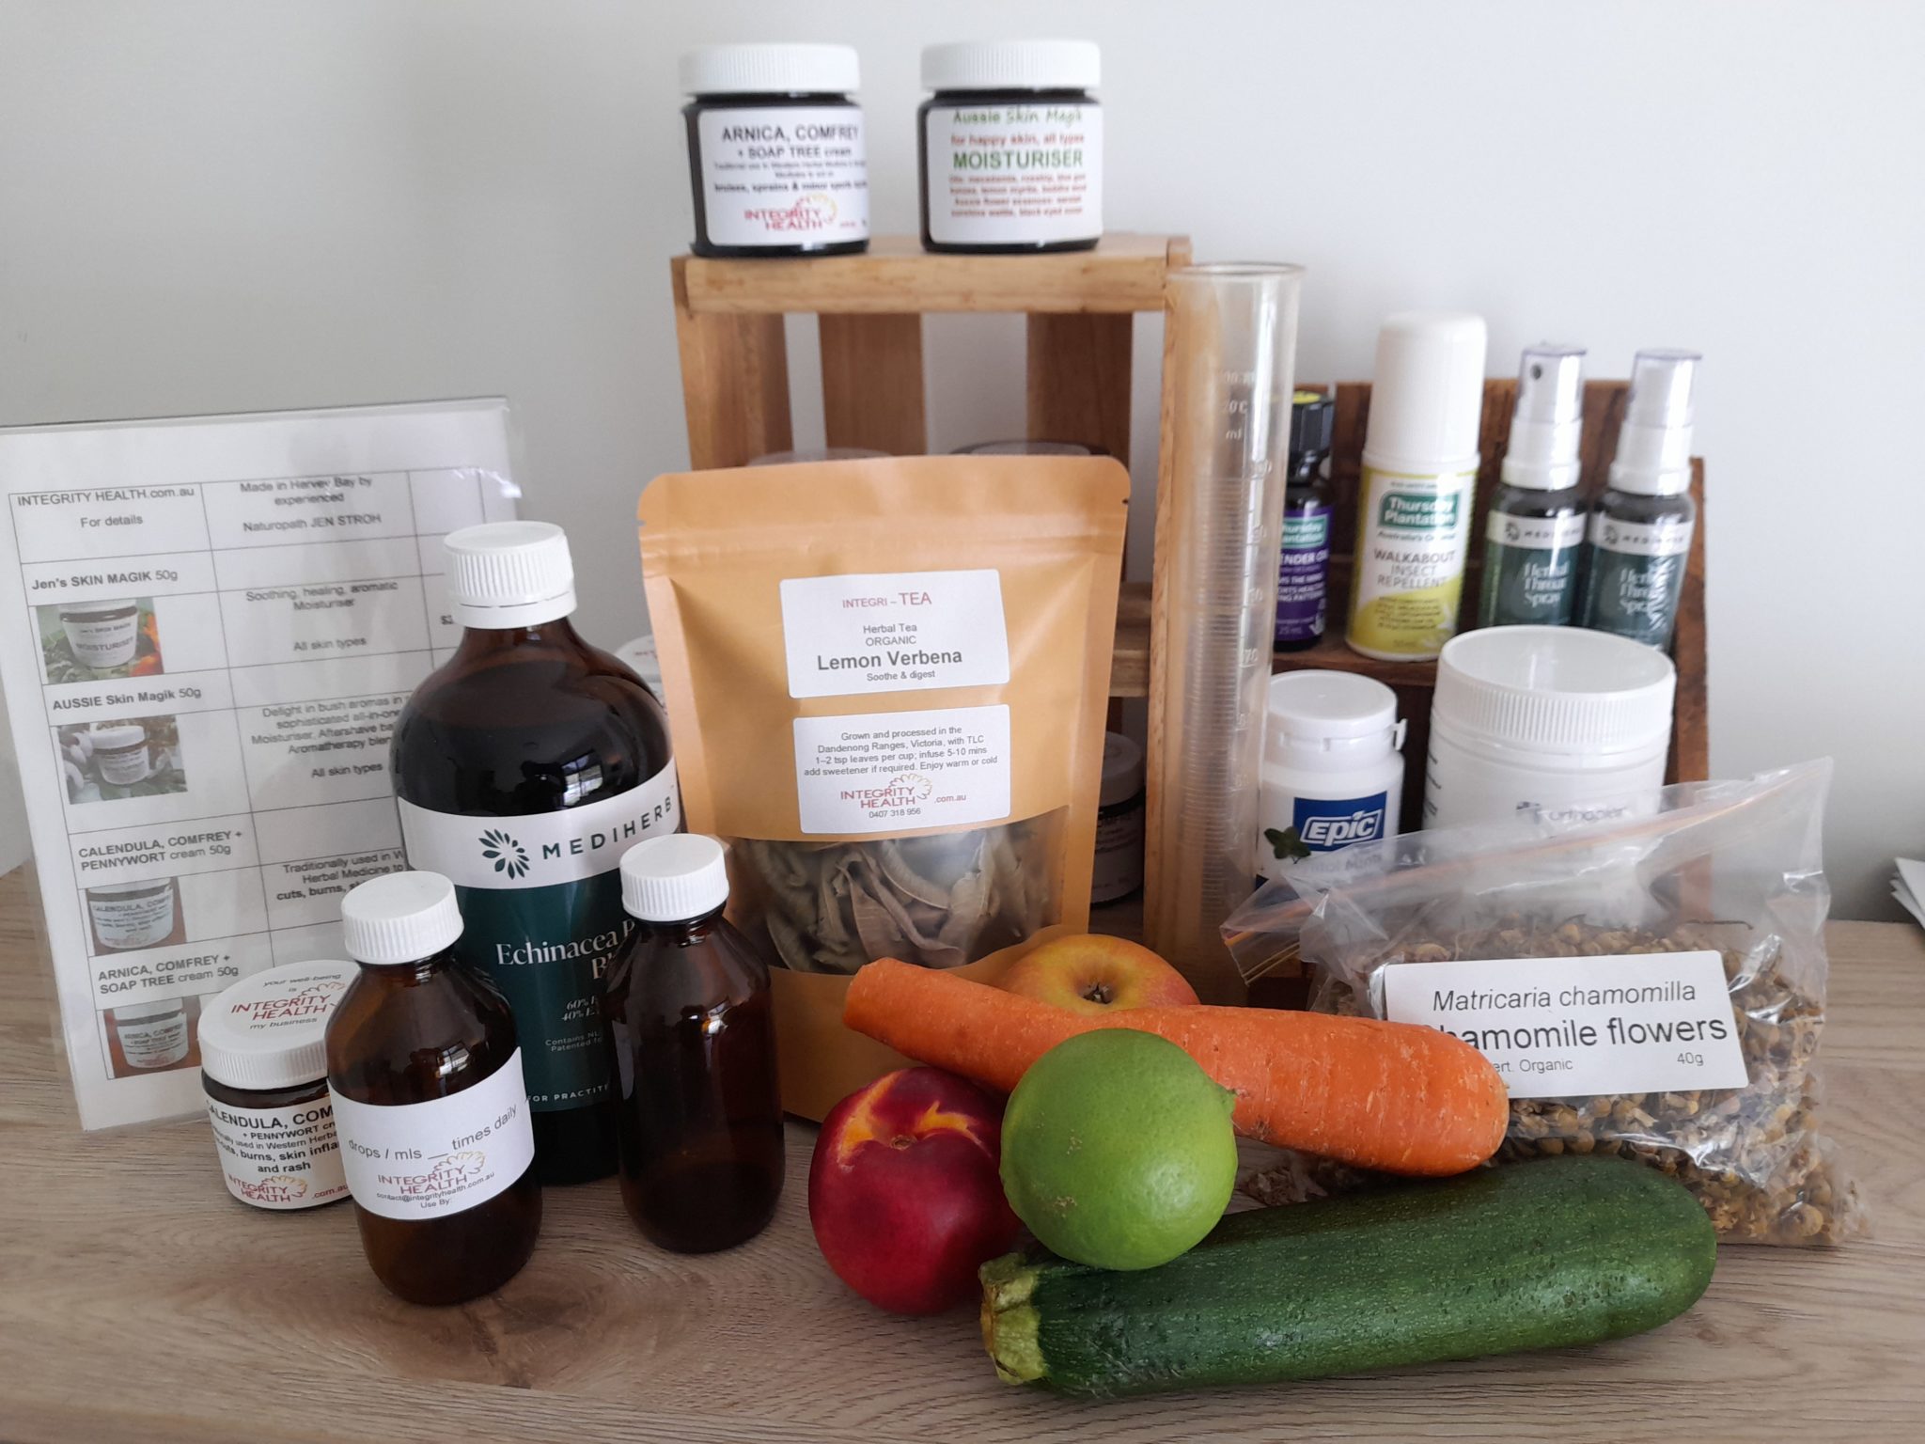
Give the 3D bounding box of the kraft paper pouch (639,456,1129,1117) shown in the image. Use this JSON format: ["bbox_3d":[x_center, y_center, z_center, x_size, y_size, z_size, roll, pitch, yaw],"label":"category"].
[{"bbox_3d":[-0.020,0.022,0.422,0.139,0.202,0.053,-3,22,-6],"label":"kraft paper pouch"}]

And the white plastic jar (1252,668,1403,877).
[{"bbox_3d":[0.114,0.030,0.455,0.055,0.082,0.055,-1,22,0],"label":"white plastic jar"}]

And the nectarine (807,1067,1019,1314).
[{"bbox_3d":[-0.012,0.123,0.365,0.058,0.059,0.058,-1,22,0],"label":"nectarine"}]

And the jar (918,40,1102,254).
[{"bbox_3d":[0.014,-0.164,0.399,0.052,0.054,0.052,-1,22,0],"label":"jar"}]

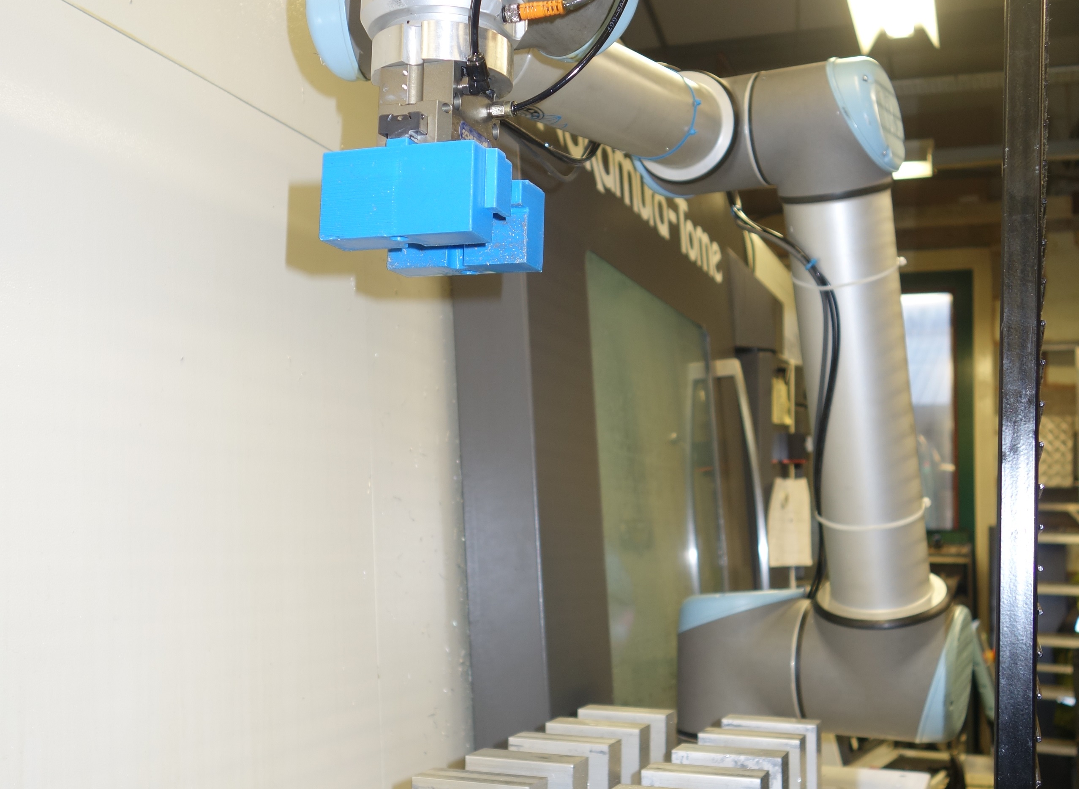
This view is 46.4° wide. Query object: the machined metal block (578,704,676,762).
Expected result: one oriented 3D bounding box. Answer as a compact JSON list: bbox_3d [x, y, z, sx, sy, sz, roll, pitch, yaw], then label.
[{"bbox_3d":[0.091,0.390,1.319,0.094,0.114,0.041,-1,-7,20],"label":"machined metal block"}]

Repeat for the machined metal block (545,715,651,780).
[{"bbox_3d":[0.055,0.367,1.189,0.091,0.109,0.040,-2,-7,20],"label":"machined metal block"}]

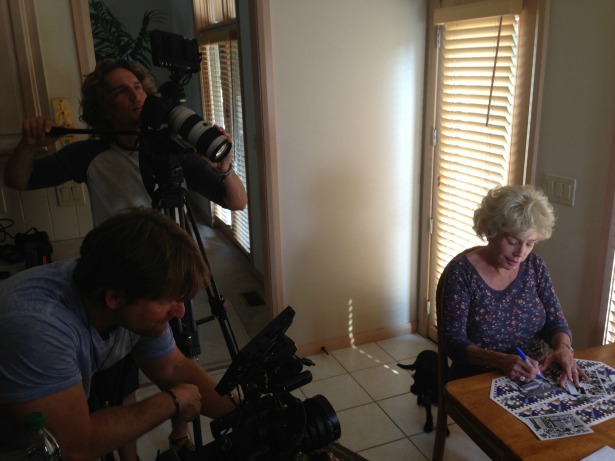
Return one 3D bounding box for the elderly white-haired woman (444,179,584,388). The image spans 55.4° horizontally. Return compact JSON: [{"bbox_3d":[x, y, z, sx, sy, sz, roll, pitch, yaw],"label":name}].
[{"bbox_3d":[0.745,0.498,2.080,0.460,1.250,0.620,-6,18,-16],"label":"elderly white-haired woman"}]

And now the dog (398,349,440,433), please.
[{"bbox_3d":[0.592,0.759,2.816,0.200,0.320,0.390,-1,17,1],"label":"dog"}]

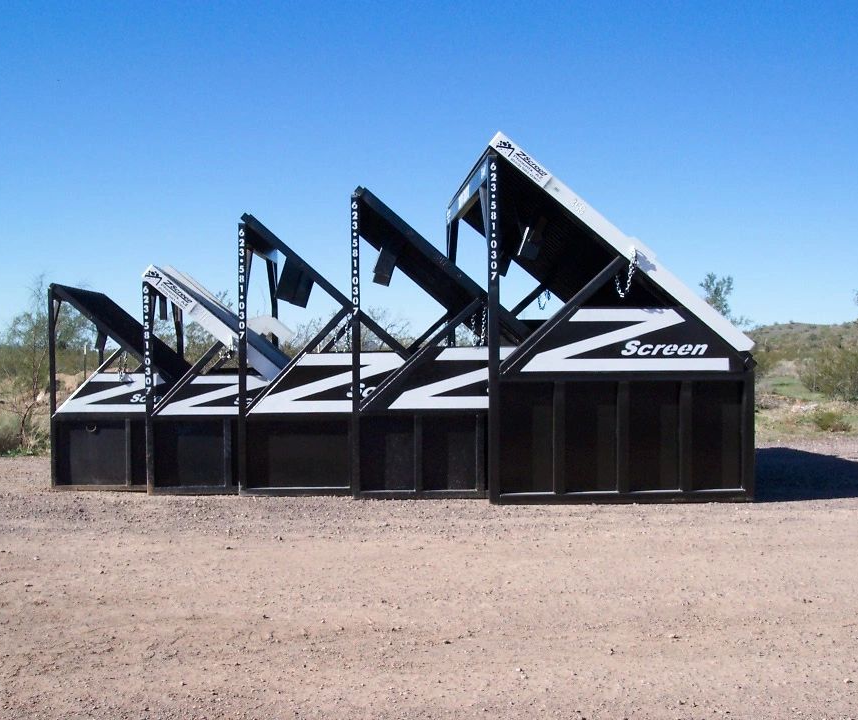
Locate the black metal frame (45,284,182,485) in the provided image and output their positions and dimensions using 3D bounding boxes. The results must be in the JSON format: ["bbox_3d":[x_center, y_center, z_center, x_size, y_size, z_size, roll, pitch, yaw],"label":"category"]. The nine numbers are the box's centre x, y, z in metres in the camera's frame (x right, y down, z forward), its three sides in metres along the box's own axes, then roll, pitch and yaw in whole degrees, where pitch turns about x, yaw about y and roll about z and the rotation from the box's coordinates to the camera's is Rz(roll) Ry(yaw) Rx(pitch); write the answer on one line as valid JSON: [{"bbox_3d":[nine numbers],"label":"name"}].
[{"bbox_3d":[-3.316,0.283,13.218,1.517,2.196,2.192,0,0,-2],"label":"black metal frame"}]

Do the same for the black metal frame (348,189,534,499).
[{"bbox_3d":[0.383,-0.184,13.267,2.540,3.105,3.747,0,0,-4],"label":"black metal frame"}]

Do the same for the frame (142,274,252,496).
[{"bbox_3d":[-2.225,0.199,13.094,1.617,2.378,2.540,0,0,-5],"label":"frame"}]

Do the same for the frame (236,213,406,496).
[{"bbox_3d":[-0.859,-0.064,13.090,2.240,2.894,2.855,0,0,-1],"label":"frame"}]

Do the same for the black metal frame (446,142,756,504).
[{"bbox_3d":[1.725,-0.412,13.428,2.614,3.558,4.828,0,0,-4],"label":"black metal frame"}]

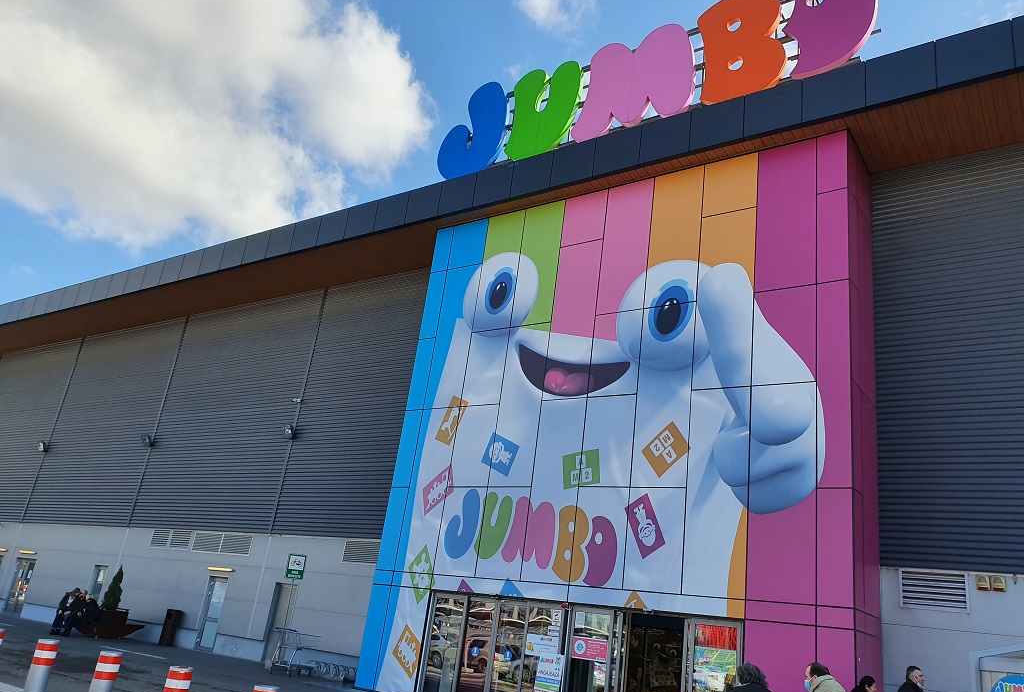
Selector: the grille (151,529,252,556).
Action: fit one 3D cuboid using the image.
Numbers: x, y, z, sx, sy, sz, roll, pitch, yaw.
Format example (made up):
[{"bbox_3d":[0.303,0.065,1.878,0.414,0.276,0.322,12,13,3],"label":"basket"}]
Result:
[{"bbox_3d":[-10.658,6.632,26.111,5.692,0.677,0.070,-7,-26,34],"label":"grille"}]

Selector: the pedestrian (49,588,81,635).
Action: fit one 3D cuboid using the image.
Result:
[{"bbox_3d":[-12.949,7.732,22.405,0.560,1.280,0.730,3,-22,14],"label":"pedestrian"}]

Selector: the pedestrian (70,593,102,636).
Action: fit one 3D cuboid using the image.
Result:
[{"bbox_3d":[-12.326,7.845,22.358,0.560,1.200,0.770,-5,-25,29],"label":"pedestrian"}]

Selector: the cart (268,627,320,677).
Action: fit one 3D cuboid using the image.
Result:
[{"bbox_3d":[-5.423,7.687,19.225,0.580,1.010,0.980,-1,-23,21],"label":"cart"}]

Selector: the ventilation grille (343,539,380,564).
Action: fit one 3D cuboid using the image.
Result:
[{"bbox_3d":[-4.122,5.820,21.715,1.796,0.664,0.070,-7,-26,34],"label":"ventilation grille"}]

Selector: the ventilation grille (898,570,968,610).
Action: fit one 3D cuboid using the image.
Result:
[{"bbox_3d":[7.593,4.393,13.824,1.107,0.700,0.070,-7,-26,34],"label":"ventilation grille"}]

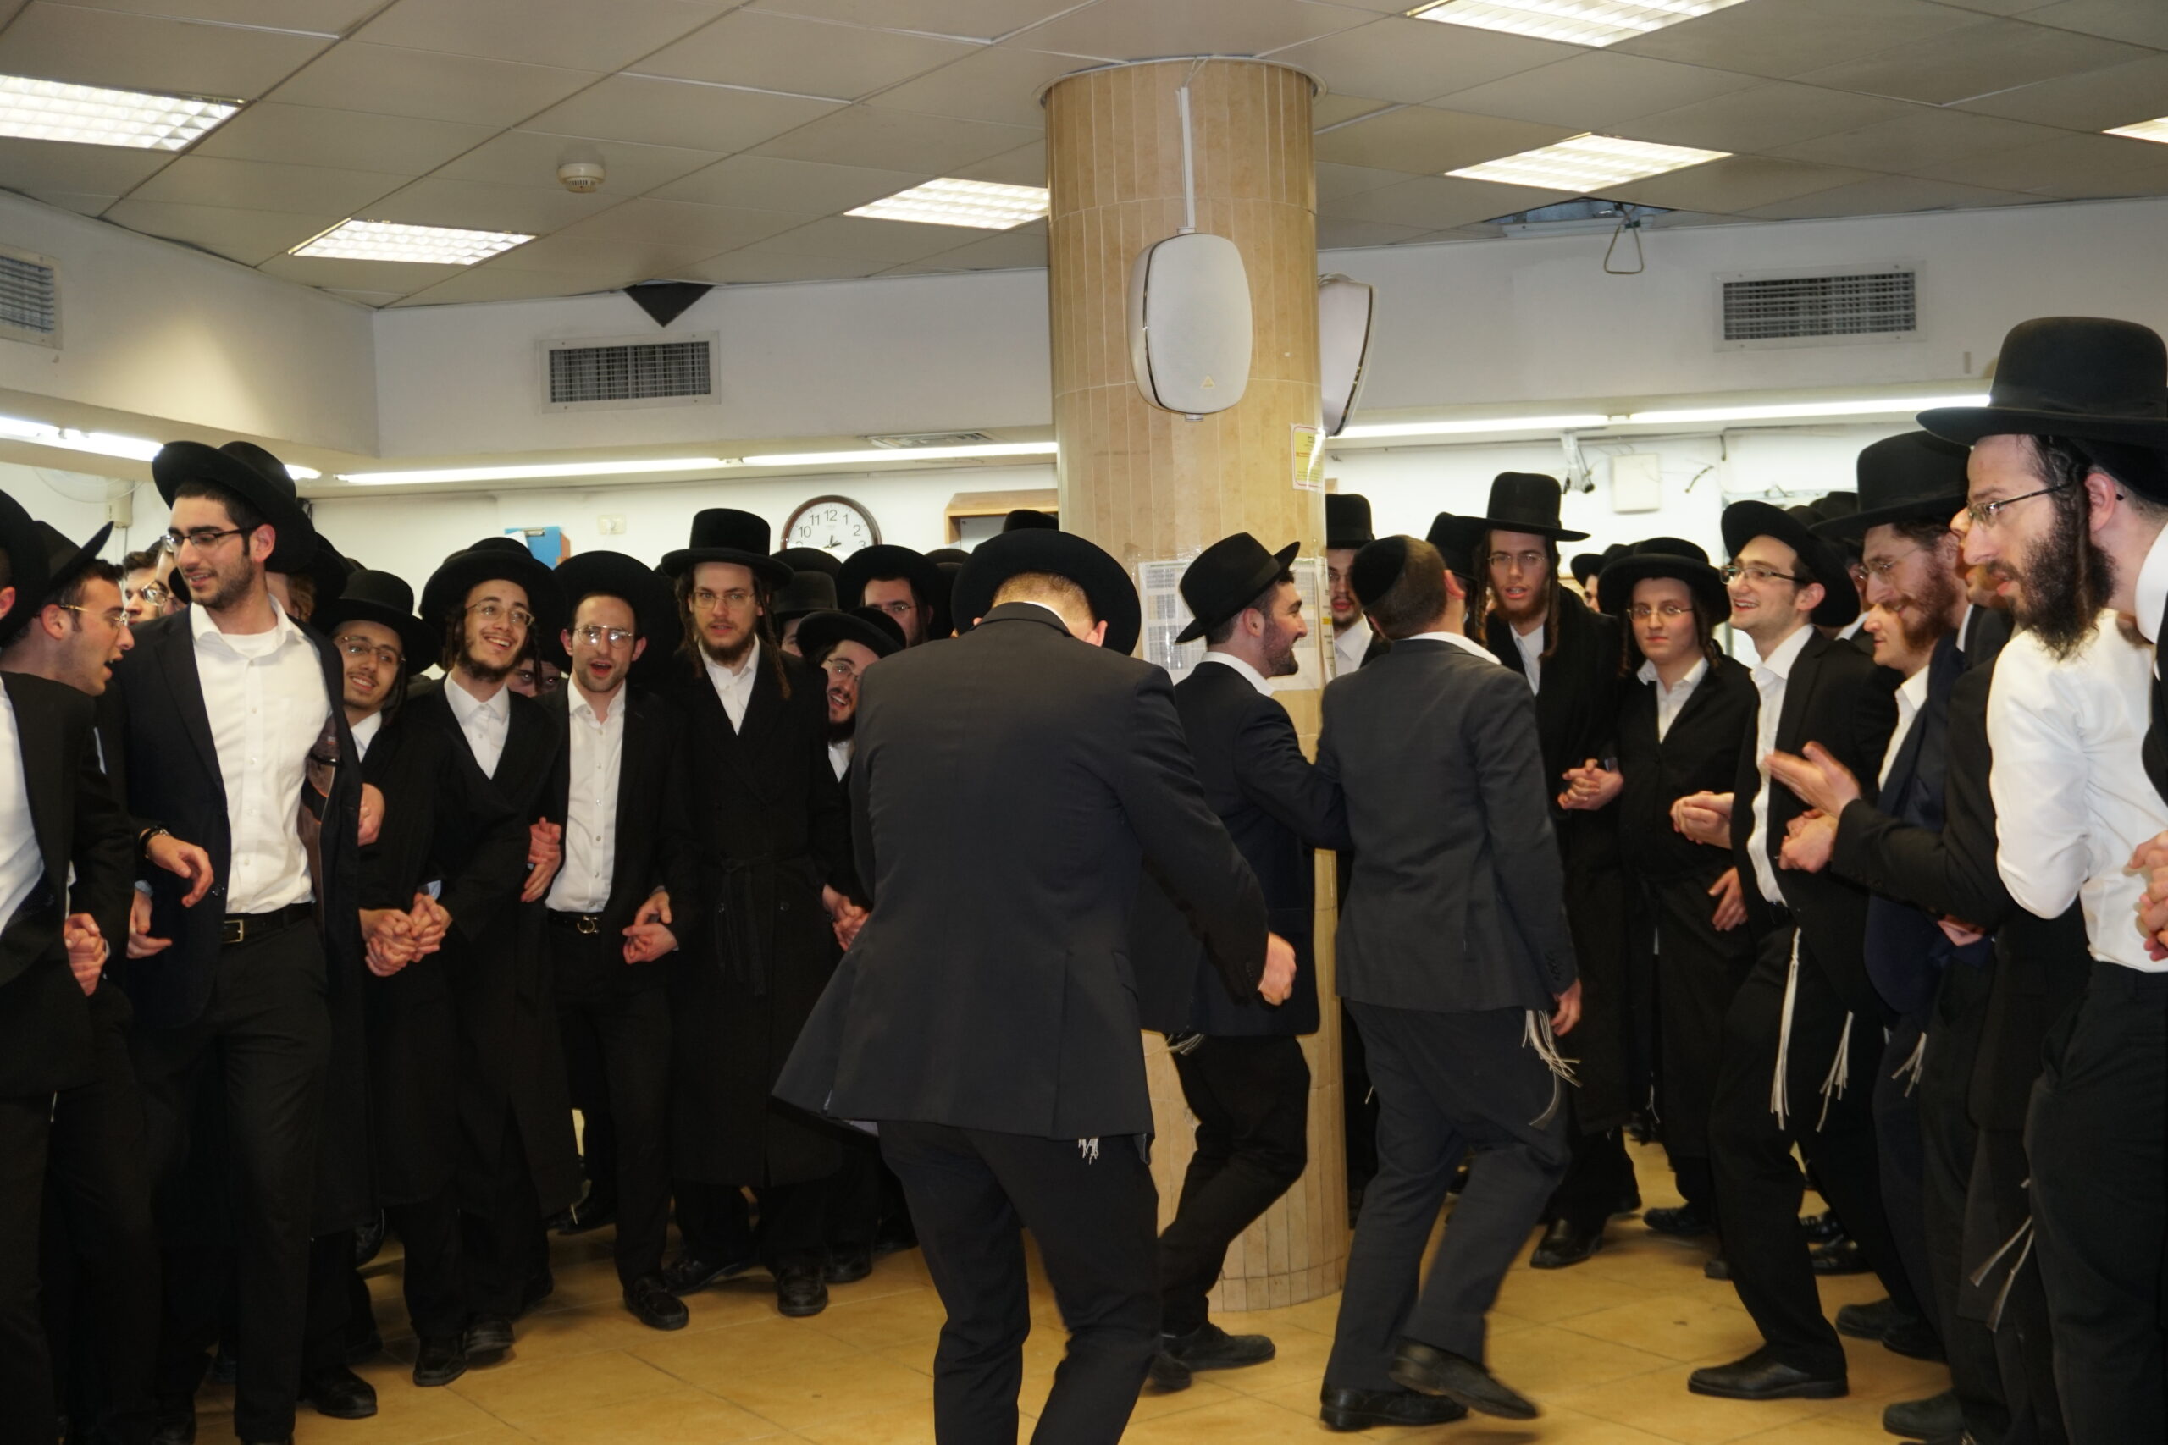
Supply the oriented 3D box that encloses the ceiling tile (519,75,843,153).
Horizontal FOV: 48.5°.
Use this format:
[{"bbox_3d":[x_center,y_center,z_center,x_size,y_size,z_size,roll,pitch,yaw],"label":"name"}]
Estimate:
[{"bbox_3d":[-0.950,-1.439,5.676,0.600,0.020,0.600,-2,1,-35],"label":"ceiling tile"}]

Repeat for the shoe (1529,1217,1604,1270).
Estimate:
[{"bbox_3d":[1.174,1.232,5.805,0.108,0.105,0.295,-1,1,33],"label":"shoe"}]

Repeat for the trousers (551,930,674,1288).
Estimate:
[{"bbox_3d":[-1.093,0.879,5.500,0.380,0.860,0.280,-2,1,-7],"label":"trousers"}]

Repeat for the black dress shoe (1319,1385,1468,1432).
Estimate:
[{"bbox_3d":[0.590,1.273,4.582,0.295,0.105,0.105,-2,1,-11],"label":"black dress shoe"}]

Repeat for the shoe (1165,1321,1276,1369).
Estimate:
[{"bbox_3d":[0.269,1.273,4.987,0.283,0.108,0.105,-2,1,-17],"label":"shoe"}]

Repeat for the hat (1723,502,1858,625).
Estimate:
[{"bbox_3d":[1.426,-0.339,4.790,0.330,0.130,0.305,43,-17,-26],"label":"hat"}]

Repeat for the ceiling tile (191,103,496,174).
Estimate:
[{"bbox_3d":[-1.785,-1.416,5.828,0.600,0.020,0.600,-2,1,-35],"label":"ceiling tile"}]

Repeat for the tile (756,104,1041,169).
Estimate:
[{"bbox_3d":[-0.459,-1.458,6.017,0.600,0.020,0.600,-3,1,-35],"label":"tile"}]

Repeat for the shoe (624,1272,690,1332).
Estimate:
[{"bbox_3d":[-0.978,1.298,5.511,0.106,0.110,0.290,-2,1,-28],"label":"shoe"}]

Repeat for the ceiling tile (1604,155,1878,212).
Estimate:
[{"bbox_3d":[1.857,-1.548,6.888,0.600,0.020,0.600,-2,1,-35],"label":"ceiling tile"}]

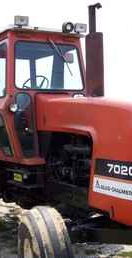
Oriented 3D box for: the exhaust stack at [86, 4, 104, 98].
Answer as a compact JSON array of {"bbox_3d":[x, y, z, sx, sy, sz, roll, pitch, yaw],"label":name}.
[{"bbox_3d":[0.313,-0.870,4.196,0.195,1.040,0.195,-2,1,-27],"label":"exhaust stack"}]

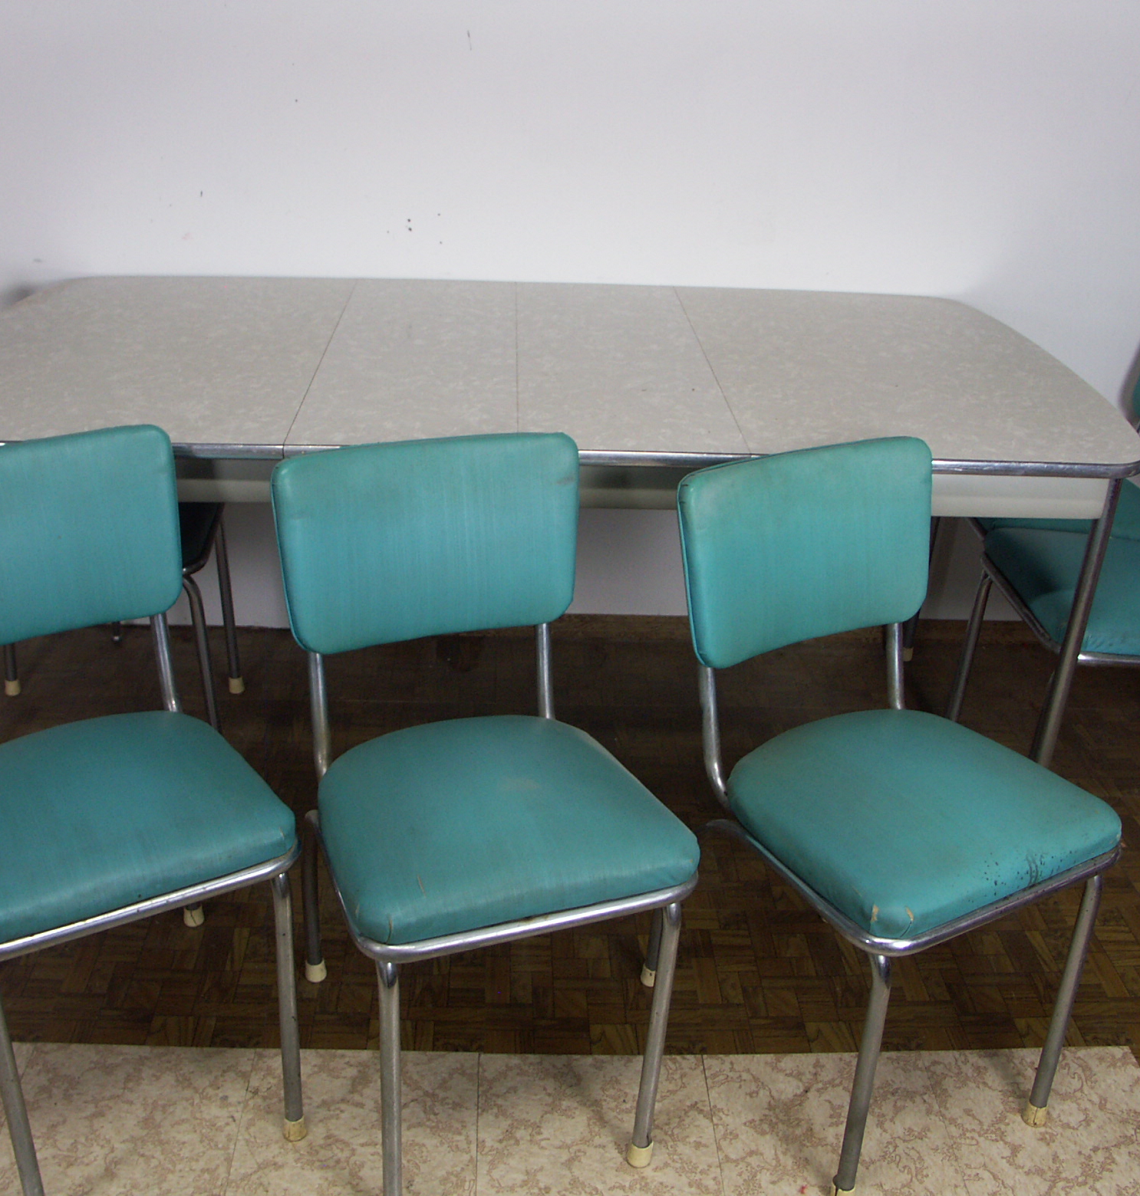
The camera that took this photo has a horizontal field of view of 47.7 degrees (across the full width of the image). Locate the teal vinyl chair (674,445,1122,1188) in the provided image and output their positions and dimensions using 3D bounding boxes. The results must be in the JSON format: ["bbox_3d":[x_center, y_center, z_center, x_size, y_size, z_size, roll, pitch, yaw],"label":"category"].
[{"bbox_3d":[0.377,0.265,1.619,0.394,0.815,0.490,-11,29,-25],"label":"teal vinyl chair"}]

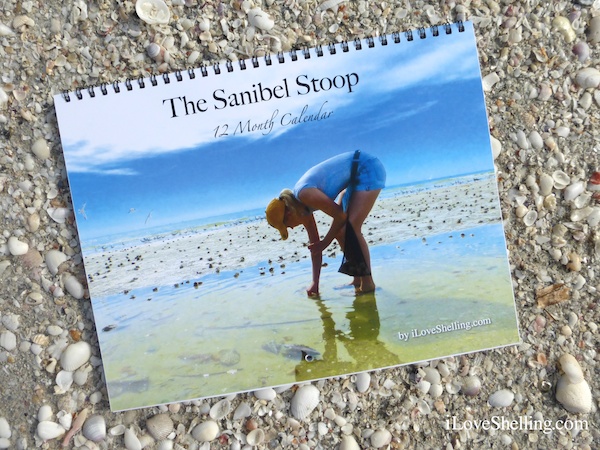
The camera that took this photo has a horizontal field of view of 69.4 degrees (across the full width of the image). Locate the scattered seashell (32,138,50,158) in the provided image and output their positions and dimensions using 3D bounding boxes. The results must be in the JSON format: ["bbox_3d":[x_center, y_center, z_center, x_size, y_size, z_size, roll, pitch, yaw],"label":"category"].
[{"bbox_3d":[-0.175,-0.052,0.294,0.011,0.006,0.013,-29,91,1],"label":"scattered seashell"}]

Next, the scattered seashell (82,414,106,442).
[{"bbox_3d":[-0.138,0.137,0.291,0.015,0.007,0.017,8,91,0],"label":"scattered seashell"}]

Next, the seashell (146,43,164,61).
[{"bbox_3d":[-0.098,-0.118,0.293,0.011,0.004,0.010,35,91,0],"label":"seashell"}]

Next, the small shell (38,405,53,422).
[{"bbox_3d":[-0.176,0.131,0.300,0.009,0.006,0.013,15,92,0],"label":"small shell"}]

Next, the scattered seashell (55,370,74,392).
[{"bbox_3d":[-0.159,0.106,0.292,0.011,0.005,0.014,12,91,0],"label":"scattered seashell"}]

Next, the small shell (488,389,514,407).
[{"bbox_3d":[0.138,0.119,0.297,0.018,0.007,0.011,-15,92,1],"label":"small shell"}]

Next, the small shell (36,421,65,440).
[{"bbox_3d":[-0.173,0.142,0.300,0.019,0.007,0.012,6,92,0],"label":"small shell"}]

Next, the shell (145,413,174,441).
[{"bbox_3d":[-0.094,0.136,0.291,0.017,0.007,0.016,-20,90,1],"label":"shell"}]

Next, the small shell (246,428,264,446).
[{"bbox_3d":[-0.030,0.143,0.292,0.009,0.005,0.012,34,91,0],"label":"small shell"}]

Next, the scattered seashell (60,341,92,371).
[{"bbox_3d":[-0.153,0.090,0.297,0.024,0.010,0.017,-41,91,2],"label":"scattered seashell"}]

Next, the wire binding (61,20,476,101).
[{"bbox_3d":[-0.024,-0.108,0.286,0.267,0.008,0.008,-10,92,1],"label":"wire binding"}]

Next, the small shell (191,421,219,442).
[{"bbox_3d":[-0.063,0.139,0.292,0.017,0.006,0.013,-14,90,1],"label":"small shell"}]

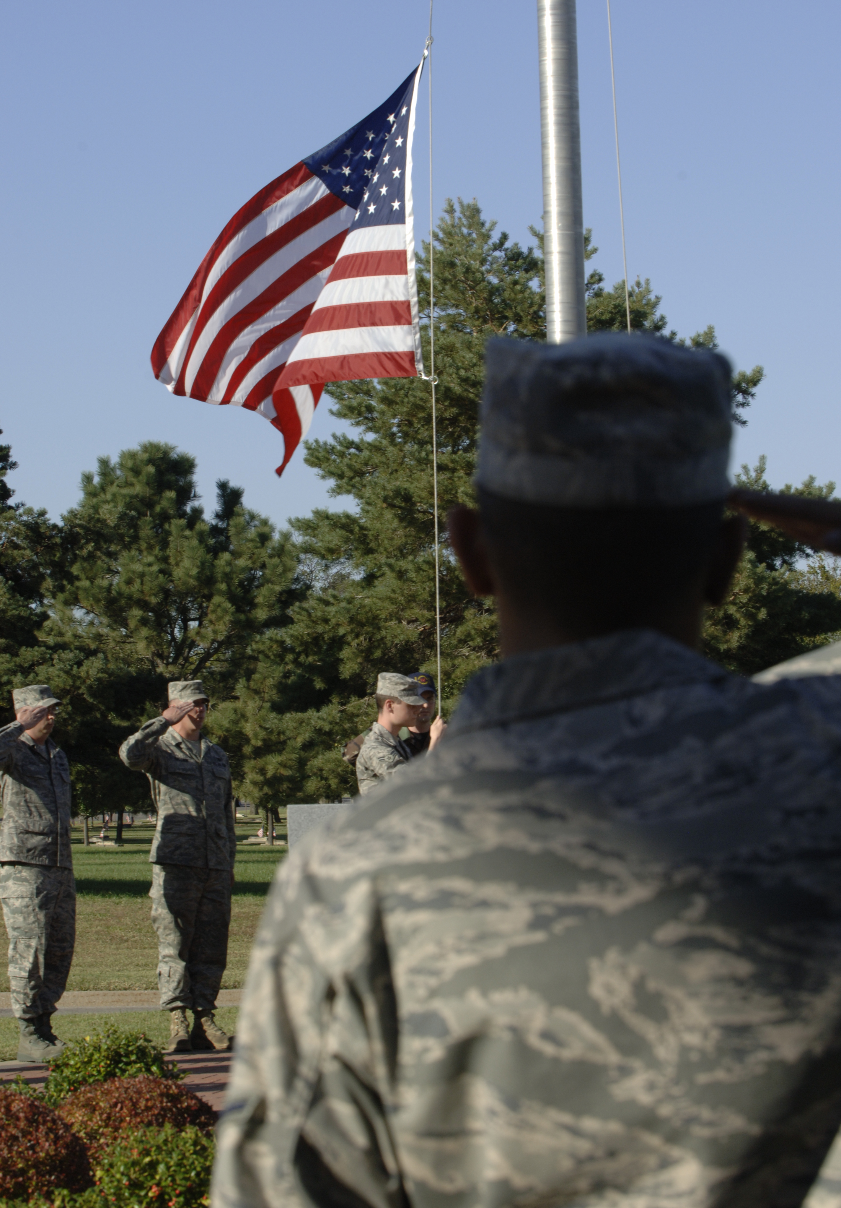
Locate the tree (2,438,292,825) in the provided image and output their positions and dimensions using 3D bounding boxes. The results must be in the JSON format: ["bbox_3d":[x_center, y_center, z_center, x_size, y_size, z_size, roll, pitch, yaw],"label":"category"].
[{"bbox_3d":[-4.604,0.634,72.000,5.000,6.900,4.900,-2,-2,0],"label":"tree"}]

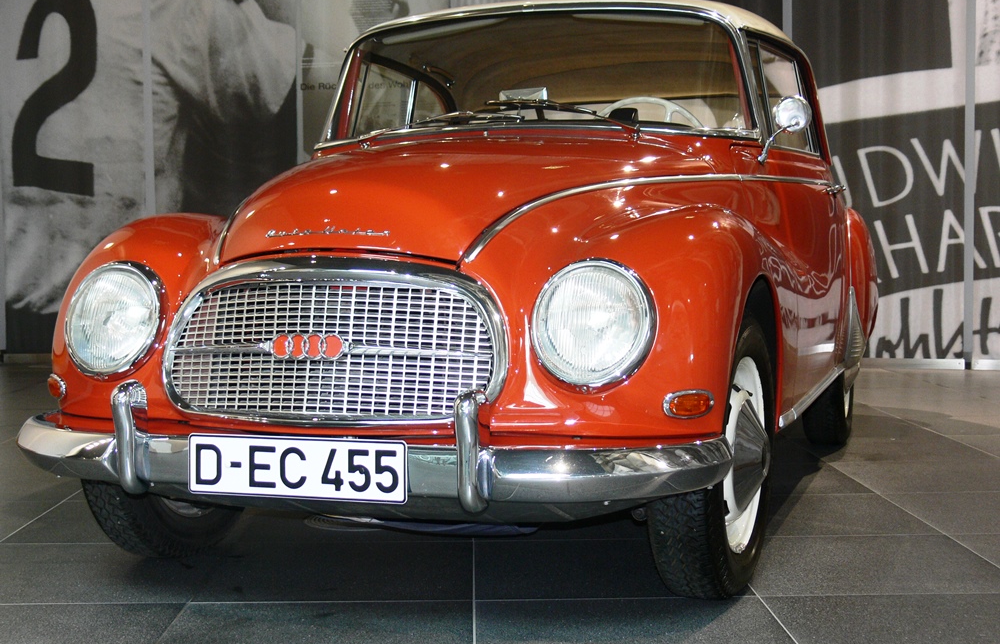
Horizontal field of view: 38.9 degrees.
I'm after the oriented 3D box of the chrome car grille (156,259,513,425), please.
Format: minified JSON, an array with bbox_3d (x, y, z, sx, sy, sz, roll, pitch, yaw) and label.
[{"bbox_3d":[-0.333,0.038,2.663,0.735,0.325,0.165,1,3,18],"label":"chrome car grille"}]

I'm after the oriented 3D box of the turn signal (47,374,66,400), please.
[{"bbox_3d":[-0.932,0.138,3.000,0.050,0.060,0.105,-3,4,-42],"label":"turn signal"}]

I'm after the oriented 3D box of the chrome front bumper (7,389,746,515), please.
[{"bbox_3d":[-0.330,0.223,2.678,1.550,0.255,0.360,1,3,18],"label":"chrome front bumper"}]

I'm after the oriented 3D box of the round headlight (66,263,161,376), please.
[{"bbox_3d":[-0.783,-0.010,2.911,0.233,0.235,0.110,1,3,18],"label":"round headlight"}]

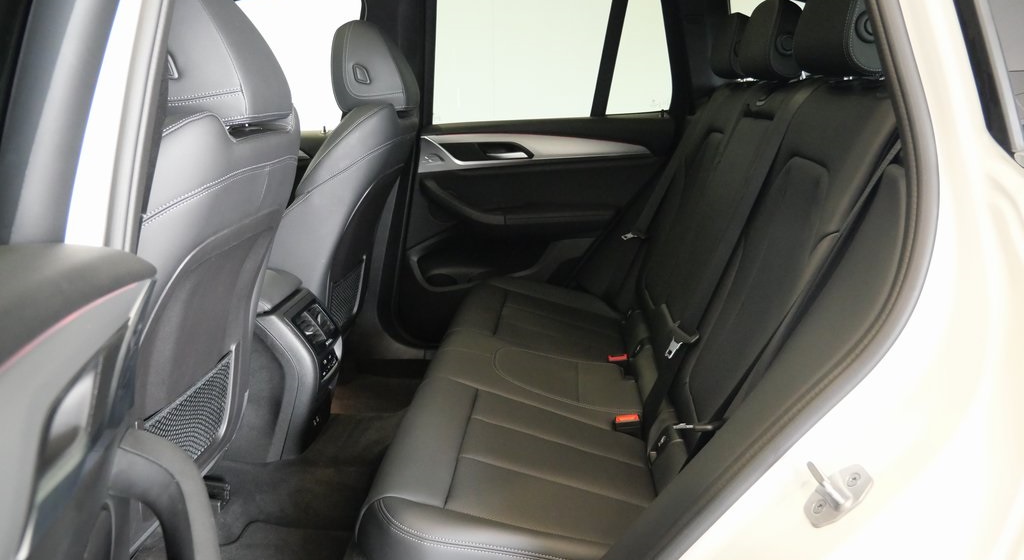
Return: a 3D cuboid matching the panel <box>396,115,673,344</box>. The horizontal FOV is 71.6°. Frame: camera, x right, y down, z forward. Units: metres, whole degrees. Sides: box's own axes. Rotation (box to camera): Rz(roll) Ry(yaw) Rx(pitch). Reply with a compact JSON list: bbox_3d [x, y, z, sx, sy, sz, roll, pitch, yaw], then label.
[{"bbox_3d":[0.078,-0.131,2.240,0.855,0.752,0.144,1,15,4],"label":"panel"}]

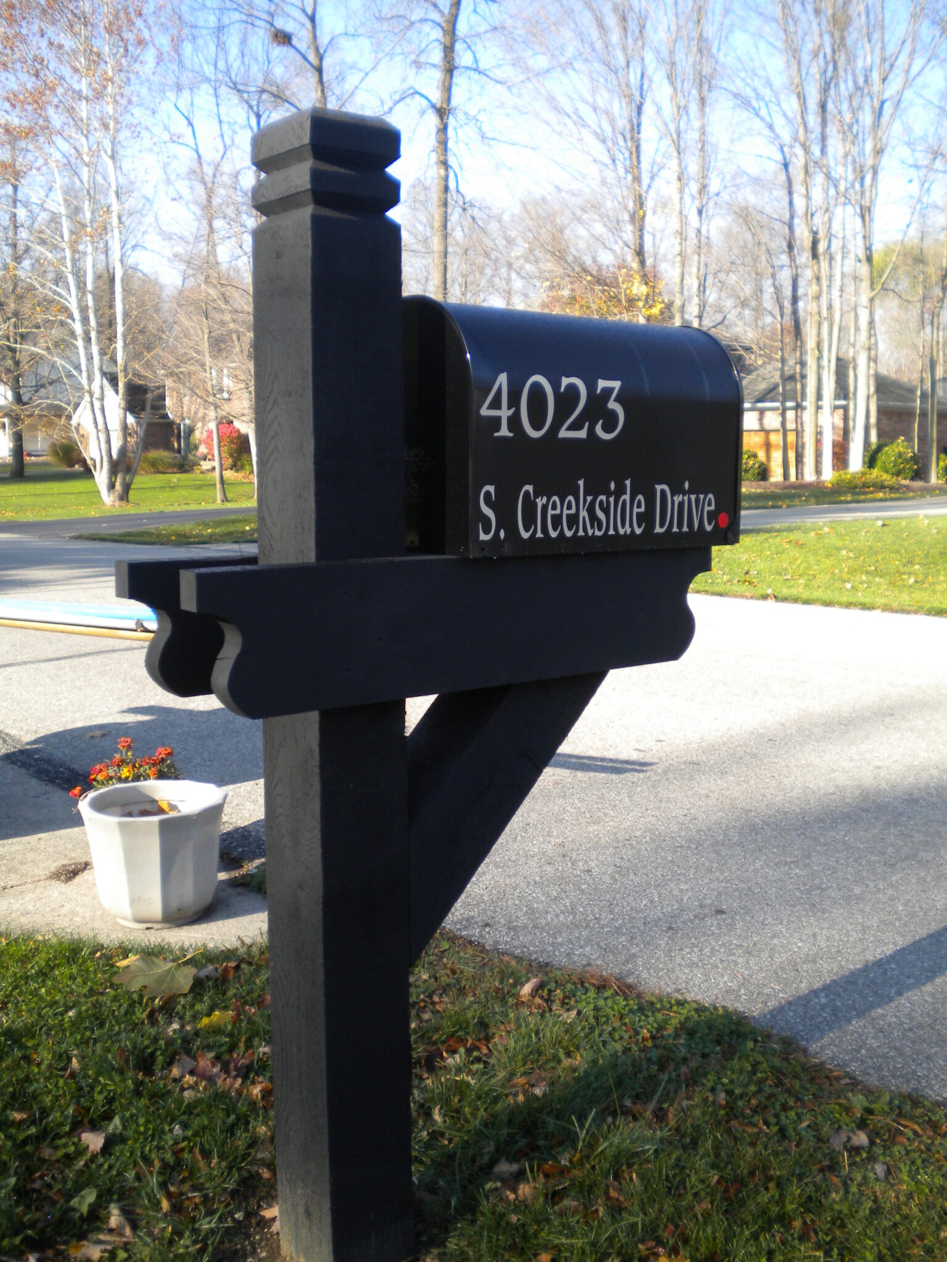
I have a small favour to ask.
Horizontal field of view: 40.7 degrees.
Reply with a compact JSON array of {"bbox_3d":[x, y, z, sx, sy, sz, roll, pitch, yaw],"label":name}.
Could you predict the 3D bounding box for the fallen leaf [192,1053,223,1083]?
[{"bbox_3d":[-0.486,0.799,2.331,0.056,0.025,0.065,-2,7,-12],"label":"fallen leaf"}]

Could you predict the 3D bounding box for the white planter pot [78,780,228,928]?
[{"bbox_3d":[-0.803,0.575,3.200,0.365,0.298,0.365,-1,7,0],"label":"white planter pot"}]

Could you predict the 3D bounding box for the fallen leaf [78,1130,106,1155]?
[{"bbox_3d":[-0.620,0.833,2.076,0.042,0.020,0.058,-3,8,-17],"label":"fallen leaf"}]

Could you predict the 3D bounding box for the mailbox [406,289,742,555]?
[{"bbox_3d":[0.129,-0.312,1.990,0.567,0.363,0.271,-6,9,-40],"label":"mailbox"}]

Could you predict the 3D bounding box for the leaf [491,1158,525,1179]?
[{"bbox_3d":[0.054,0.838,1.989,0.051,0.020,0.050,0,7,2],"label":"leaf"}]

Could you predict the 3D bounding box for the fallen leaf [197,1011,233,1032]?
[{"bbox_3d":[-0.512,0.773,2.530,0.068,0.022,0.060,-2,7,-11],"label":"fallen leaf"}]

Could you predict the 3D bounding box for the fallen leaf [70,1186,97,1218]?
[{"bbox_3d":[-0.583,0.854,1.909,0.041,0.025,0.058,-3,8,-17],"label":"fallen leaf"}]

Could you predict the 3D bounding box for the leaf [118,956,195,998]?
[{"bbox_3d":[-0.682,0.746,2.752,0.168,0.045,0.150,-2,8,-14],"label":"leaf"}]

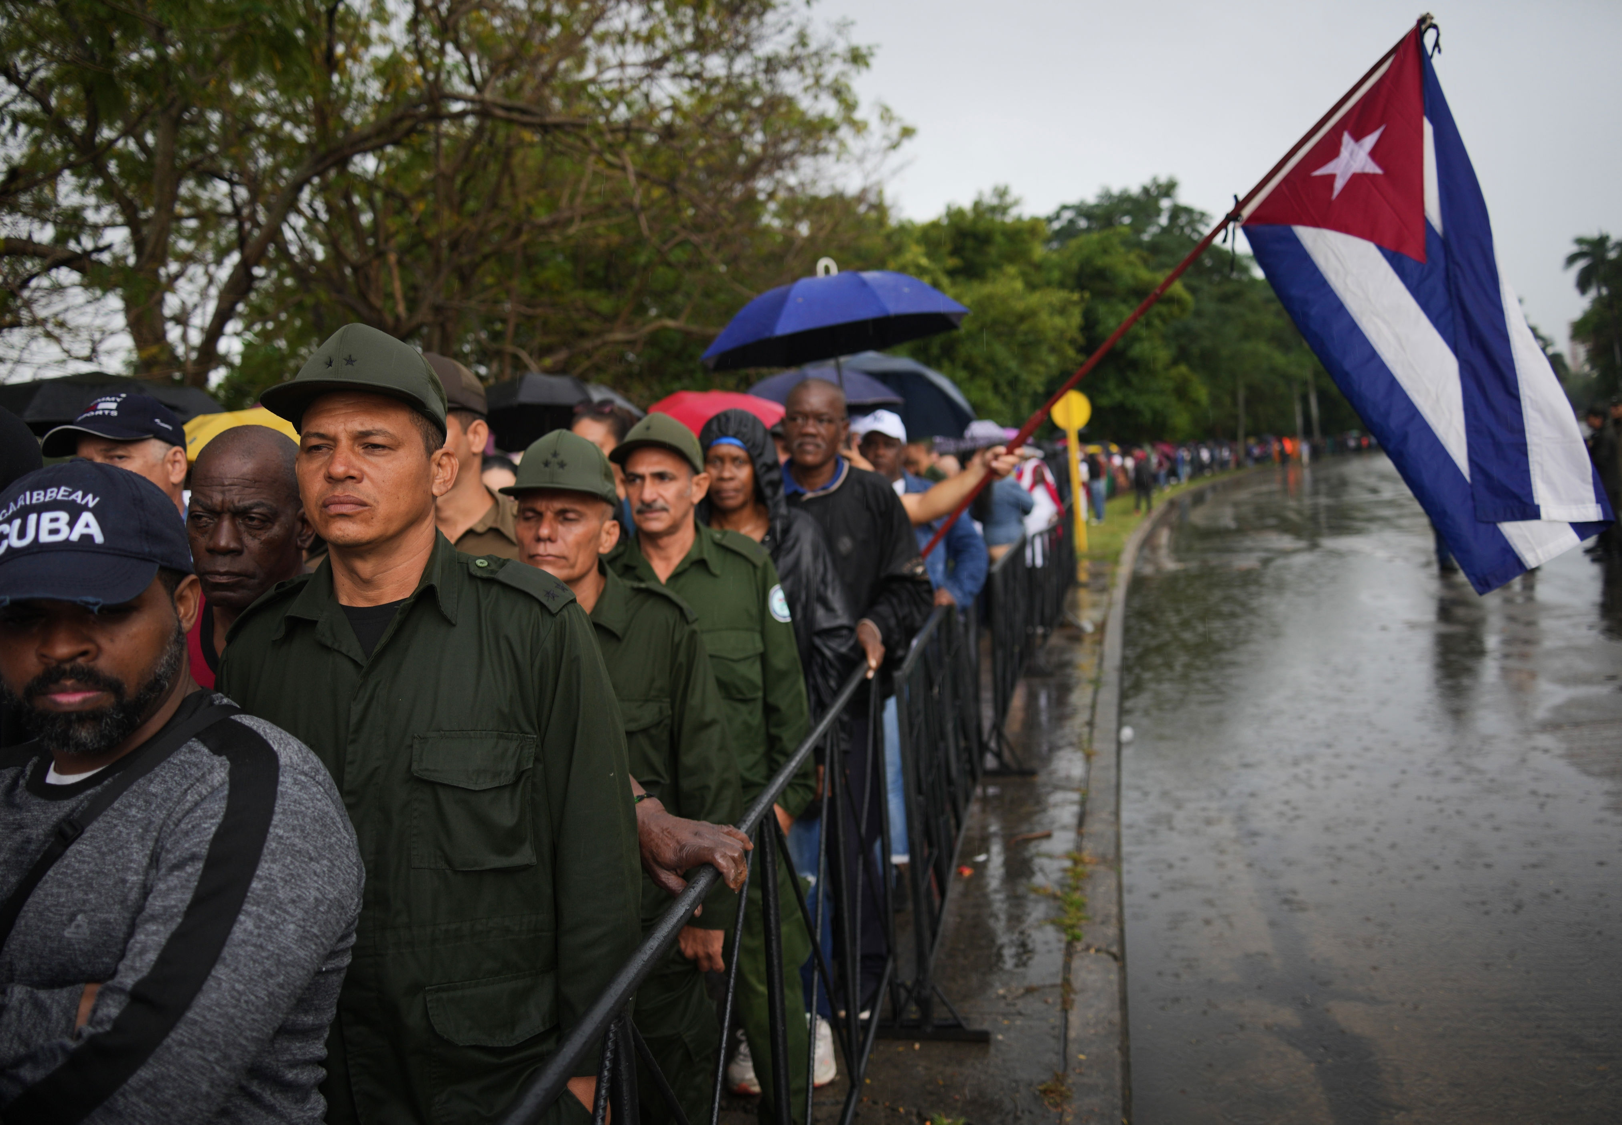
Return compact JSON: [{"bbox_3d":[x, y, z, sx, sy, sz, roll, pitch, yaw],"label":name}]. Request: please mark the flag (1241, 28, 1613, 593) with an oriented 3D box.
[{"bbox_3d":[1.362,-0.557,2.900,0.760,1.250,0.360,-2,4,27],"label":"flag"}]

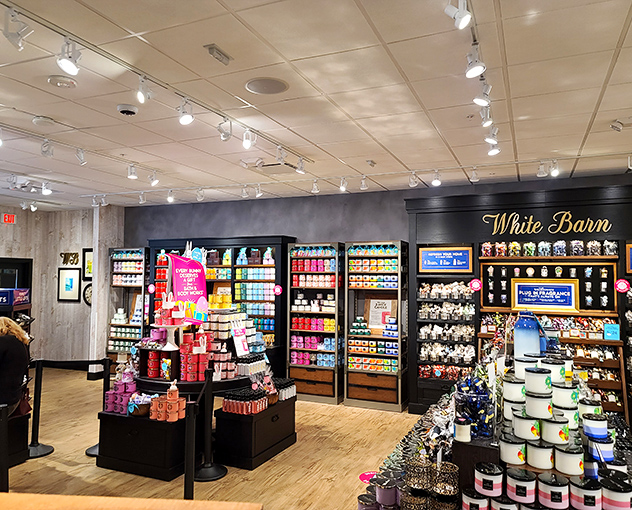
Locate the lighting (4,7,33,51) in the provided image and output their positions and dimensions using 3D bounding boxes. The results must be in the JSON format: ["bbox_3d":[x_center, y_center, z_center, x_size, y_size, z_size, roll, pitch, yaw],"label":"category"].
[{"bbox_3d":[-1.440,-1.087,2.375,0.145,0.200,0.125,2,-3,-37],"label":"lighting"}]

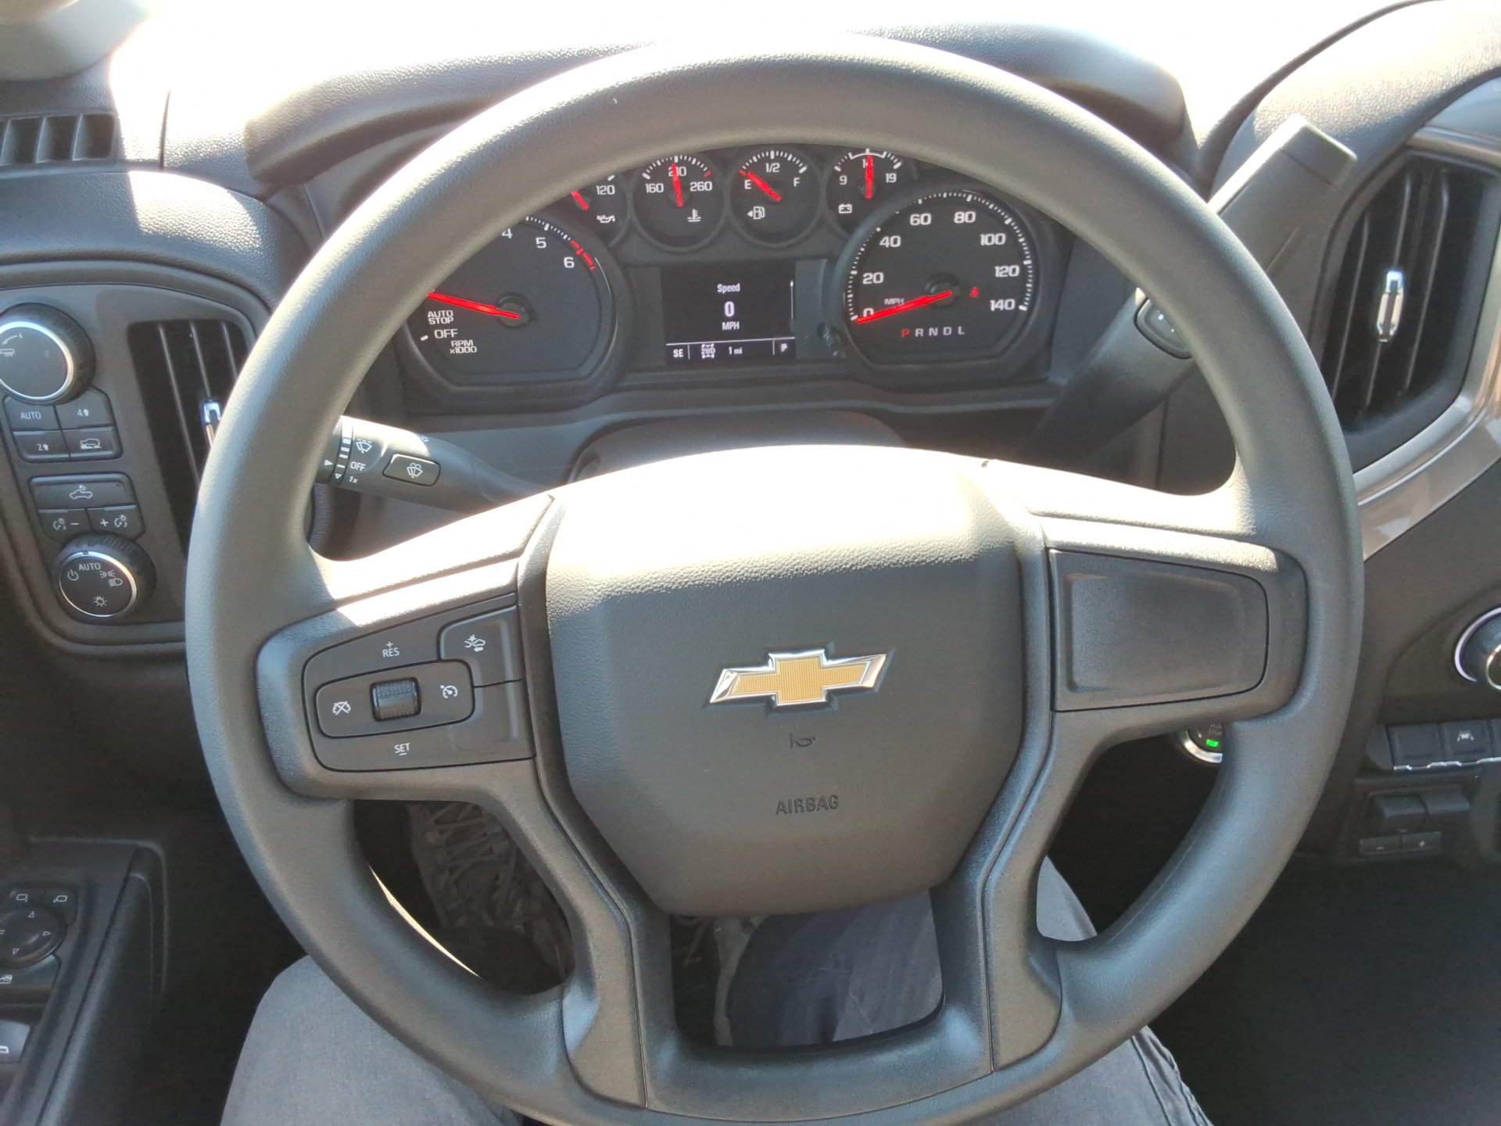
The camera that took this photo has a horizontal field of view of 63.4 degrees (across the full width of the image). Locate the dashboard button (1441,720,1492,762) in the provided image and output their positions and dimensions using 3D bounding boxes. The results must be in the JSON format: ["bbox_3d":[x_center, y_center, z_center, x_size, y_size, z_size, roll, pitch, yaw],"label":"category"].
[{"bbox_3d":[0.412,0.104,0.704,0.030,0.012,0.024,-4,72,-3],"label":"dashboard button"}]

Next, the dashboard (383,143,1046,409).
[{"bbox_3d":[-0.009,-0.147,0.621,0.338,0.129,0.055,-4,28,-3],"label":"dashboard"}]

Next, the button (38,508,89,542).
[{"bbox_3d":[-0.353,-0.020,0.628,0.024,0.019,0.010,-4,28,-3],"label":"button"}]

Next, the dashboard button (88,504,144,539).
[{"bbox_3d":[-0.328,-0.022,0.629,0.027,0.019,0.010,-4,28,-3],"label":"dashboard button"}]

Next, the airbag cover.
[{"bbox_3d":[0.013,0.044,0.414,0.159,0.163,0.050,-5,16,-3],"label":"airbag cover"}]

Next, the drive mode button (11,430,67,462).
[{"bbox_3d":[-0.353,-0.060,0.607,0.024,0.016,0.010,-4,28,-3],"label":"drive mode button"}]

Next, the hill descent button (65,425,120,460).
[{"bbox_3d":[-0.328,-0.061,0.608,0.026,0.017,0.010,-4,28,-3],"label":"hill descent button"}]

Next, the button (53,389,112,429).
[{"bbox_3d":[-0.328,-0.077,0.600,0.026,0.020,0.010,-4,28,-3],"label":"button"}]

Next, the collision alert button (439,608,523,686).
[{"bbox_3d":[-0.090,0.027,0.407,0.027,0.026,0.010,-5,16,-3],"label":"collision alert button"}]

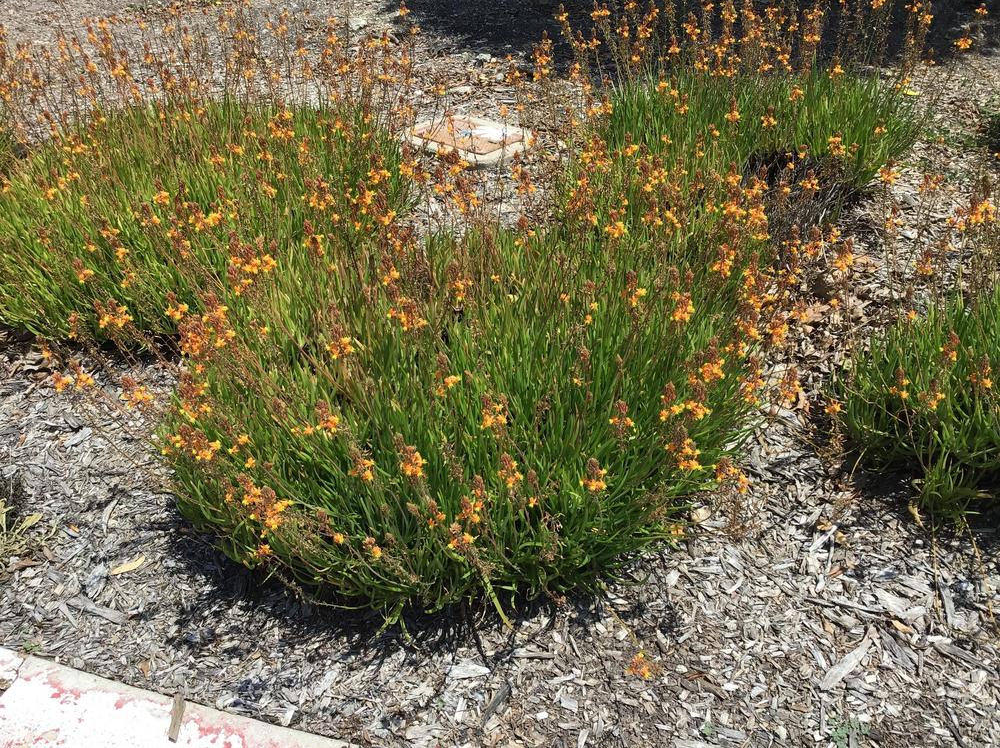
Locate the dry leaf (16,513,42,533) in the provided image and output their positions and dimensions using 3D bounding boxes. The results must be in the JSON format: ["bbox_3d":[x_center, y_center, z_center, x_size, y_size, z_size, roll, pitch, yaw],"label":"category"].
[{"bbox_3d":[-1.051,0.334,2.004,0.022,0.030,0.060,16,37,22],"label":"dry leaf"}]

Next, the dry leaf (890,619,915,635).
[{"bbox_3d":[0.798,0.502,1.773,0.018,0.012,0.047,-26,42,-32],"label":"dry leaf"}]

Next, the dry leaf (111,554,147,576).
[{"bbox_3d":[-0.792,0.407,1.911,0.022,0.013,0.074,29,44,35],"label":"dry leaf"}]

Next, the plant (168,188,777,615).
[{"bbox_3d":[-0.075,-0.032,2.194,1.420,0.430,1.400,0,34,0],"label":"plant"}]

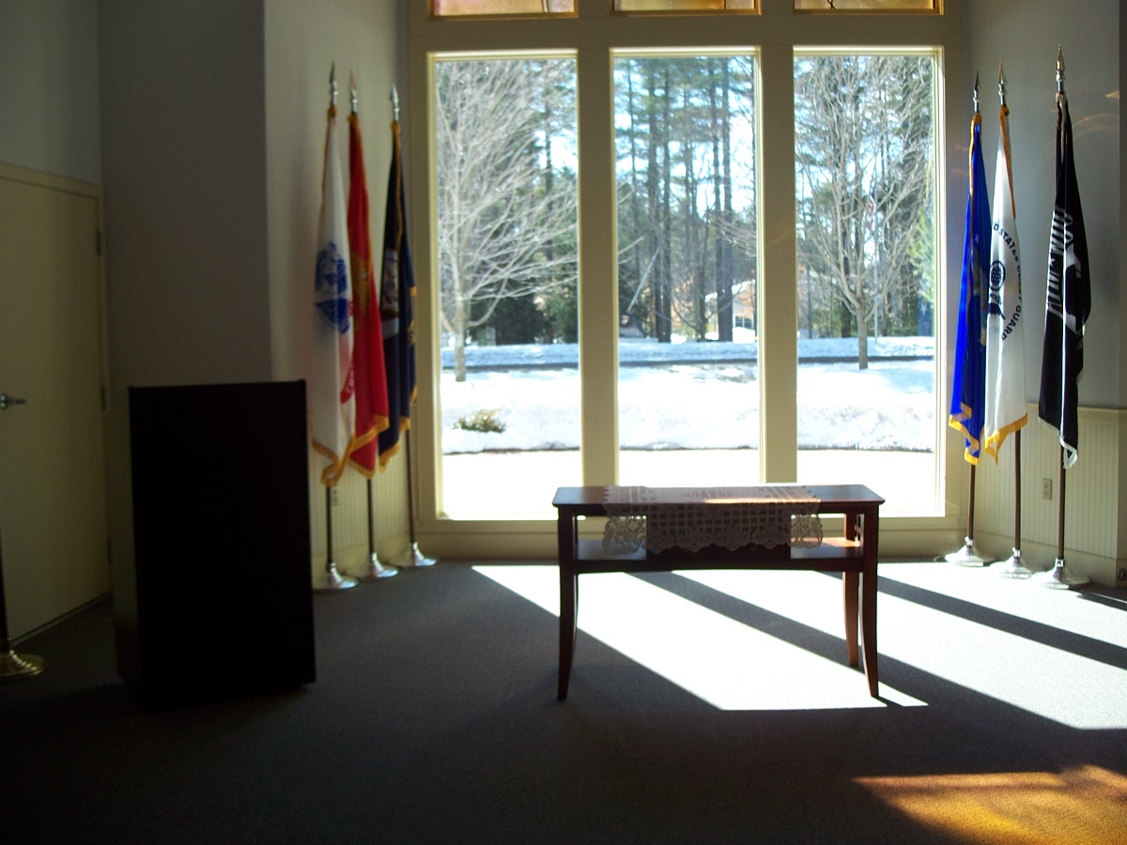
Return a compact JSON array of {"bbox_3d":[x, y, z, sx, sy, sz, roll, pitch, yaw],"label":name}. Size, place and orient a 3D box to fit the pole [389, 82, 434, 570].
[{"bbox_3d":[-0.903,-0.529,6.829,0.270,2.729,0.270,-2,5,0],"label":"pole"}]

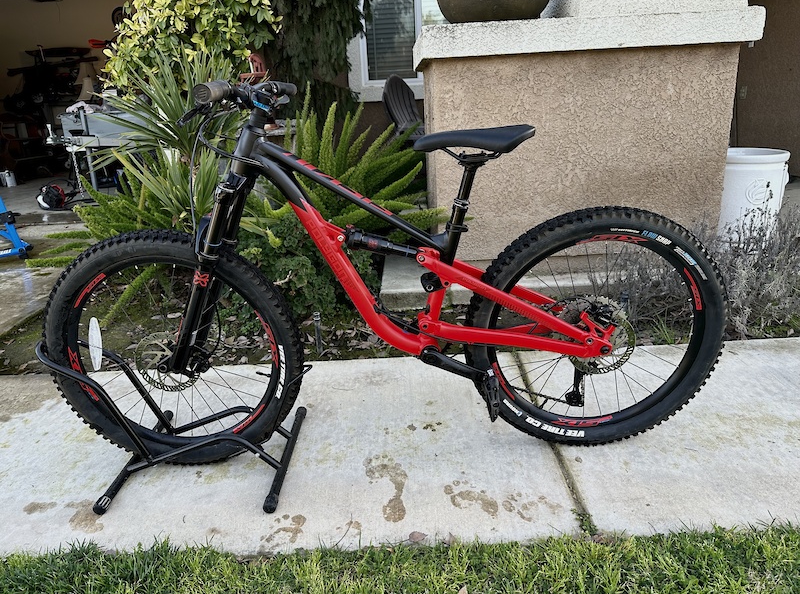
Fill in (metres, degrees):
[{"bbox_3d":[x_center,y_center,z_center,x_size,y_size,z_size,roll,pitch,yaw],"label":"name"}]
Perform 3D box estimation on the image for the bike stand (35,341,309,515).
[{"bbox_3d":[-0.586,0.272,1.435,0.600,0.355,0.490,-3,17,1],"label":"bike stand"}]

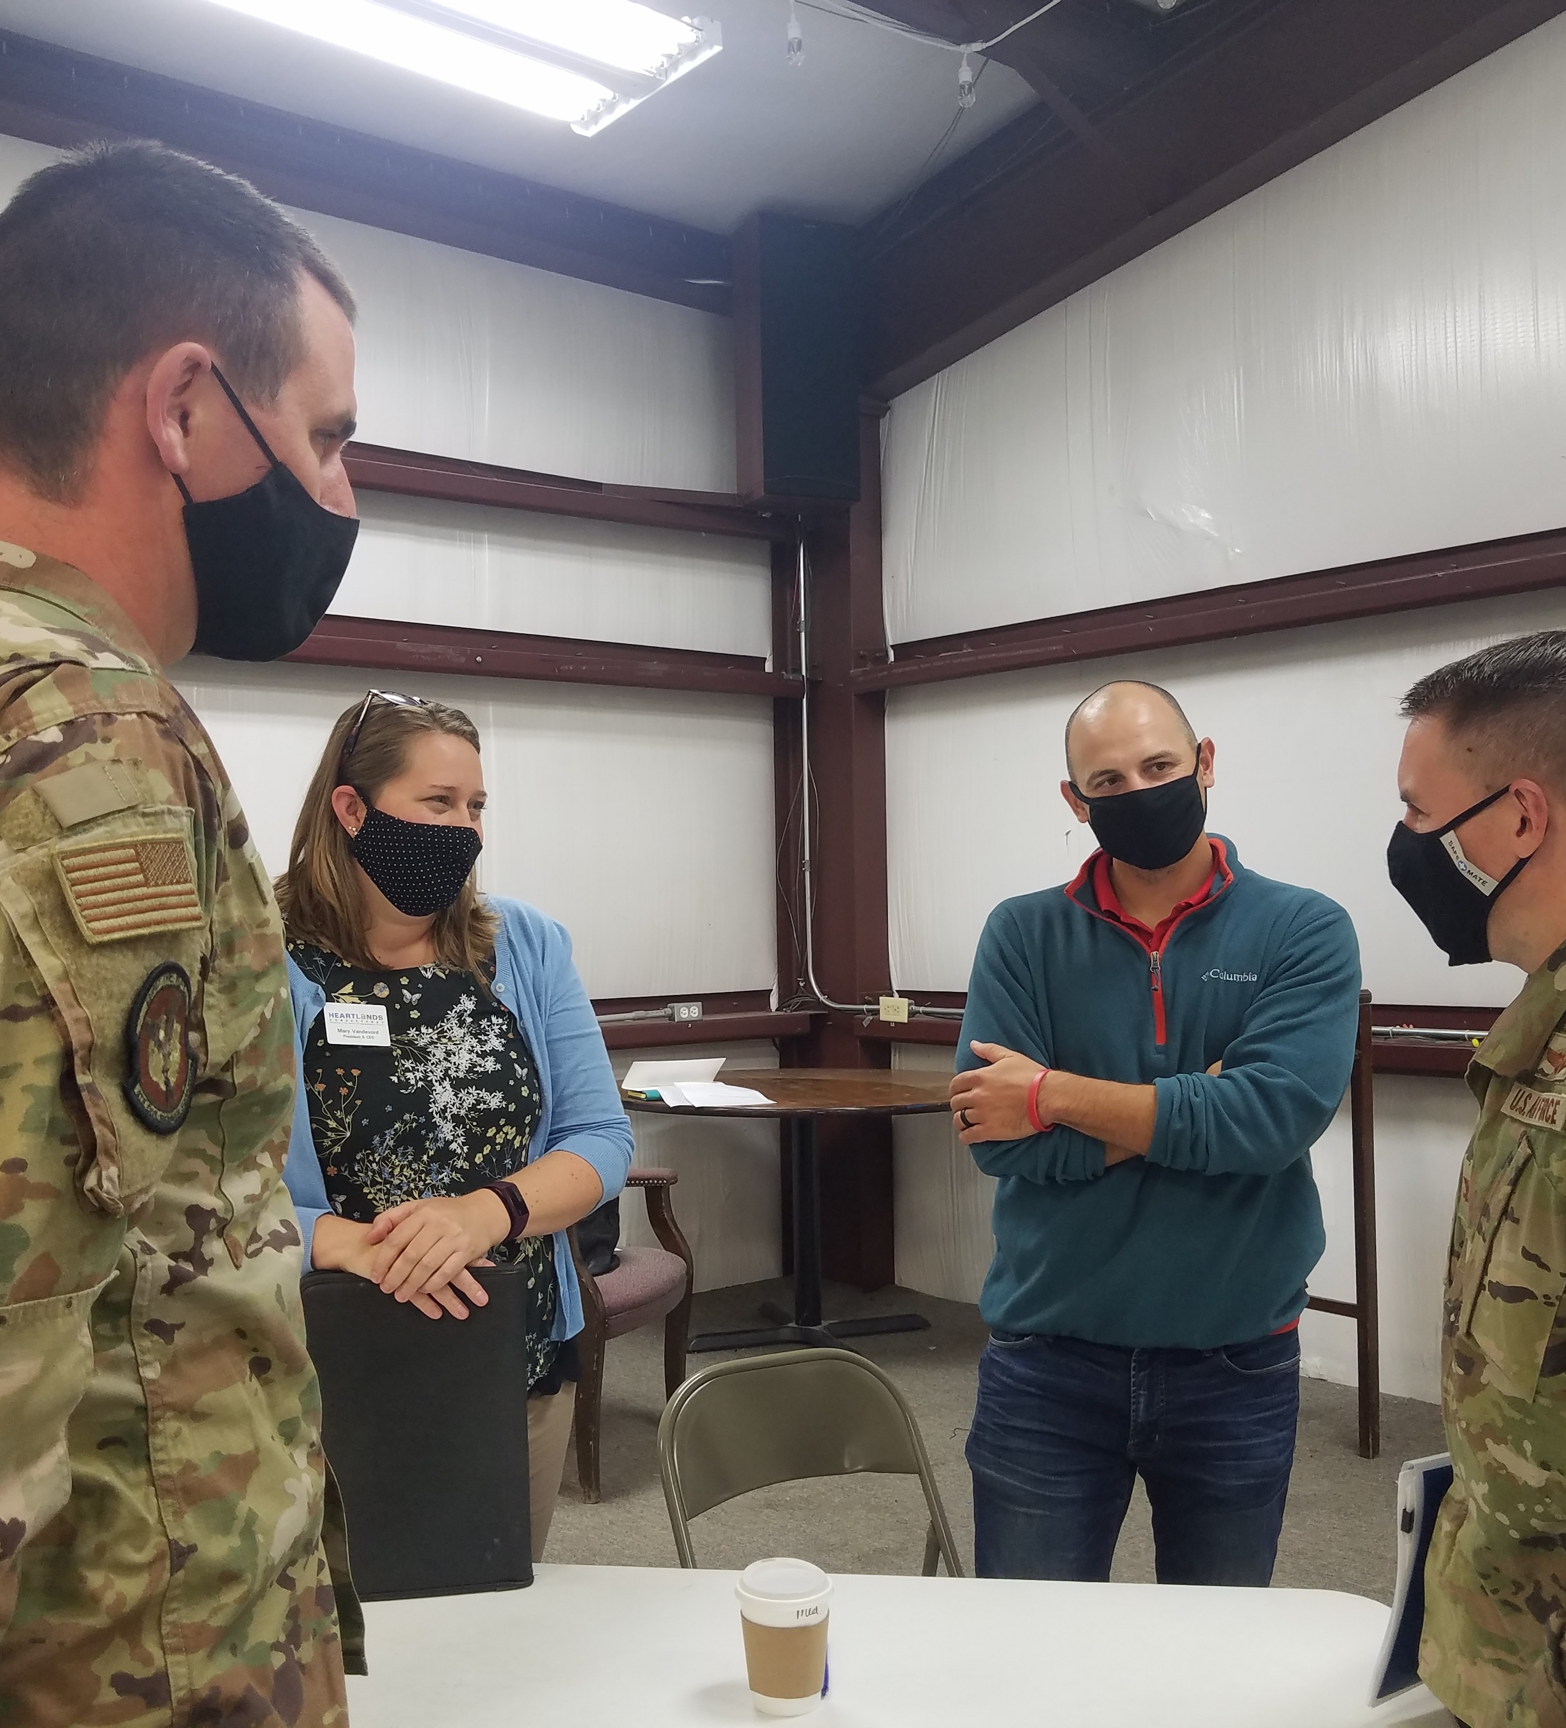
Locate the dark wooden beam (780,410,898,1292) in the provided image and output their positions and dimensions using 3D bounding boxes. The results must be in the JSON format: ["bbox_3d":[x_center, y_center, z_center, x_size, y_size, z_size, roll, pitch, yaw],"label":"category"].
[{"bbox_3d":[0.192,-0.045,6.121,0.168,3.022,0.389,0,-2,-40],"label":"dark wooden beam"}]

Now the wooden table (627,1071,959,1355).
[{"bbox_3d":[0.068,1.064,5.259,1.150,0.774,1.150,-1,-1,0],"label":"wooden table"}]

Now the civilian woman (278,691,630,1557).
[{"bbox_3d":[-0.386,0.634,1.930,0.470,1.655,0.370,-1,-1,-14],"label":"civilian woman"}]

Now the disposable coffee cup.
[{"bbox_3d":[0.002,0.677,1.510,0.086,0.112,0.086,-1,-1,0],"label":"disposable coffee cup"}]

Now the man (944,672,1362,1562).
[{"bbox_3d":[0.470,0.606,2.190,0.510,1.690,0.370,-1,-1,11],"label":"man"}]

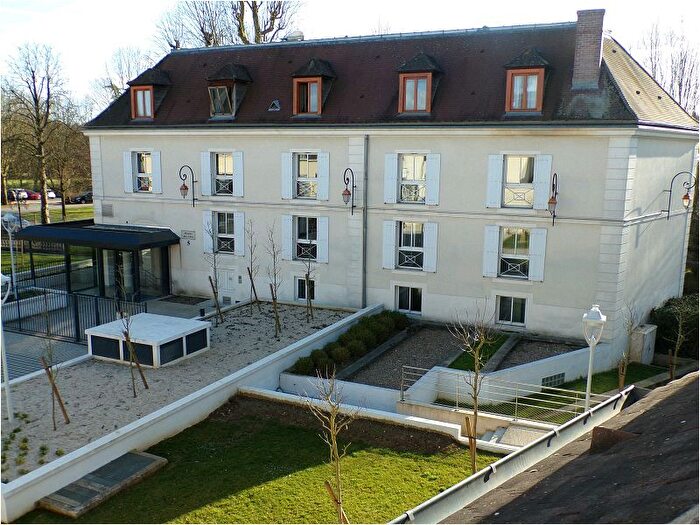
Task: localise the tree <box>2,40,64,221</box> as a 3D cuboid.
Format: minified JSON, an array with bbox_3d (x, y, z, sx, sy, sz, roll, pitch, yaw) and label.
[{"bbox_3d":[-30.391,-12.013,62.160,5.900,17.354,5.900,-4,10,-26],"label":"tree"}]

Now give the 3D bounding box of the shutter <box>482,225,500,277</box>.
[{"bbox_3d":[5.321,-0.407,24.278,0.524,1.930,0.045,5,10,23],"label":"shutter"}]

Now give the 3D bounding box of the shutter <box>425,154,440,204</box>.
[{"bbox_3d":[3.351,-3.322,26.023,0.554,2.051,0.055,5,10,24],"label":"shutter"}]

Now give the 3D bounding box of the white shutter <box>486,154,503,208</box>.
[{"bbox_3d":[5.611,-3.133,25.001,0.554,2.051,0.055,5,10,24],"label":"white shutter"}]

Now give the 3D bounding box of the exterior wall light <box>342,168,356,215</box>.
[{"bbox_3d":[-0.005,-2.928,26.931,0.370,1.966,1.235,5,10,24],"label":"exterior wall light"}]

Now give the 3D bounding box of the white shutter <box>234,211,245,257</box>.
[{"bbox_3d":[-5.301,-1.349,31.140,0.578,2.115,0.050,5,10,23],"label":"white shutter"}]

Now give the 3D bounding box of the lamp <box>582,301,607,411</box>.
[{"bbox_3d":[5.557,2.869,15.049,0.500,3.850,0.500,5,10,24],"label":"lamp"}]

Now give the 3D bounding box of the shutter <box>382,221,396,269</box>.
[{"bbox_3d":[1.603,-0.712,25.898,0.524,1.930,0.045,5,10,23],"label":"shutter"}]

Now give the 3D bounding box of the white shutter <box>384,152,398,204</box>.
[{"bbox_3d":[1.774,-3.574,27.652,0.578,2.100,0.050,5,10,23],"label":"white shutter"}]

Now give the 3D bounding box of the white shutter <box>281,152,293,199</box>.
[{"bbox_3d":[-2.651,-3.650,27.338,0.524,1.930,0.045,5,10,23],"label":"white shutter"}]

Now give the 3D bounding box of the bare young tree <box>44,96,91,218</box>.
[{"bbox_3d":[-28.274,-10.118,63.824,4.600,11.780,4.600,5,10,23],"label":"bare young tree"}]

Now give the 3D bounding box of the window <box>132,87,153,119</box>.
[{"bbox_3d":[-10.140,-7.887,31.926,1.361,1.550,0.160,5,10,24],"label":"window"}]

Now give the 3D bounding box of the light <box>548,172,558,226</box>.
[{"bbox_3d":[7.747,-2.377,24.429,0.353,2.016,1.365,5,10,23],"label":"light"}]

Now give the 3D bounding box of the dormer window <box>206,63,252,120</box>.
[{"bbox_3d":[-5.256,-7.601,28.837,1.544,2.393,1.737,5,10,23],"label":"dormer window"}]

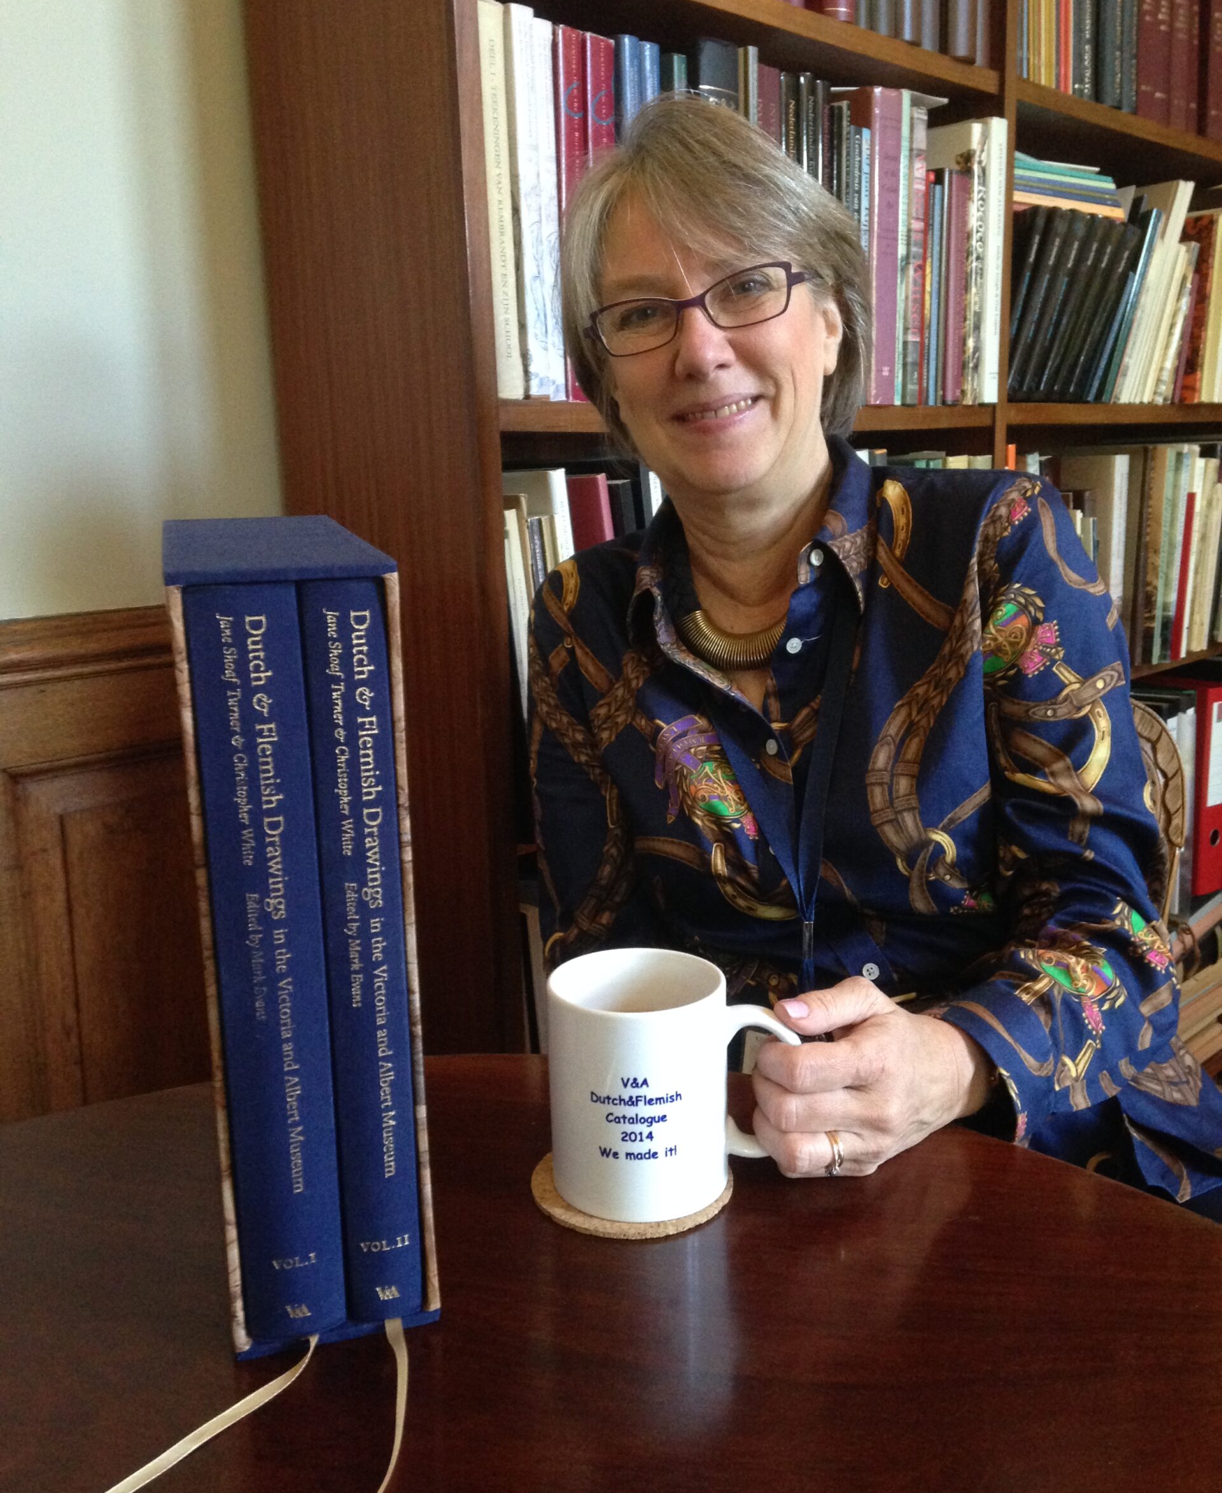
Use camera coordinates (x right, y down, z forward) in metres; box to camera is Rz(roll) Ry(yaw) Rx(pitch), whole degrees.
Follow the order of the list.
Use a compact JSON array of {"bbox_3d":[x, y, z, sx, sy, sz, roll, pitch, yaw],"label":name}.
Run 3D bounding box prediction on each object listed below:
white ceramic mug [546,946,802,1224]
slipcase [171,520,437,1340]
[{"bbox_3d":[0.032,0.152,0.711,0.119,0.098,0.080,-1,13,1],"label":"white ceramic mug"},{"bbox_3d":[-0.144,0.060,0.691,0.080,0.303,0.244,-5,14,-15],"label":"slipcase"}]

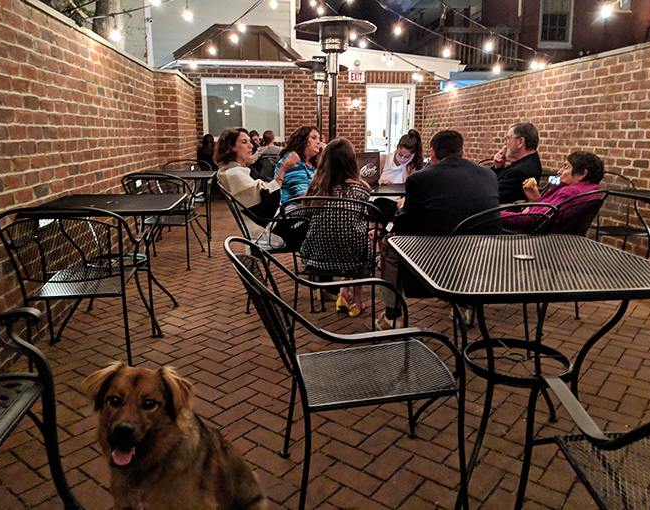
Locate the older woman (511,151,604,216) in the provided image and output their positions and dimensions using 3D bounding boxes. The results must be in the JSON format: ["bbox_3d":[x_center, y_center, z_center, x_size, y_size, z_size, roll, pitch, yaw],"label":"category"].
[{"bbox_3d":[1.242,-0.104,3.235,0.760,1.060,0.520,12,18,44],"label":"older woman"}]

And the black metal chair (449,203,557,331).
[{"bbox_3d":[0.777,0.116,2.718,0.590,0.860,0.680,-6,14,-23],"label":"black metal chair"}]

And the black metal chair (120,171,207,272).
[{"bbox_3d":[-1.397,-0.331,4.722,0.580,0.840,0.630,1,13,5],"label":"black metal chair"}]

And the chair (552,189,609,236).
[{"bbox_3d":[1.313,0.014,3.233,0.580,0.840,0.630,-11,17,-41],"label":"chair"}]

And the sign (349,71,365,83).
[{"bbox_3d":[0.597,-3.321,9.900,0.300,0.210,0.060,-2,13,-7],"label":"sign"}]

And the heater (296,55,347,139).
[{"bbox_3d":[-0.047,-1.809,8.049,0.790,2.260,0.790,0,13,0],"label":"heater"}]

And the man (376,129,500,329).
[{"bbox_3d":[0.630,-0.123,3.041,0.600,1.190,0.820,-4,14,-18],"label":"man"}]

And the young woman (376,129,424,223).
[{"bbox_3d":[0.637,-0.464,4.513,0.500,1.200,0.720,-1,13,-4],"label":"young woman"}]

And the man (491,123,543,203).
[{"bbox_3d":[1.215,-0.354,3.966,0.800,1.230,0.540,3,13,13],"label":"man"}]

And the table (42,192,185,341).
[{"bbox_3d":[-1.266,0.052,3.246,0.790,0.750,0.800,-1,13,-6],"label":"table"}]

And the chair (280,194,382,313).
[{"bbox_3d":[0.085,0.058,2.978,0.590,0.860,0.680,3,13,15],"label":"chair"}]

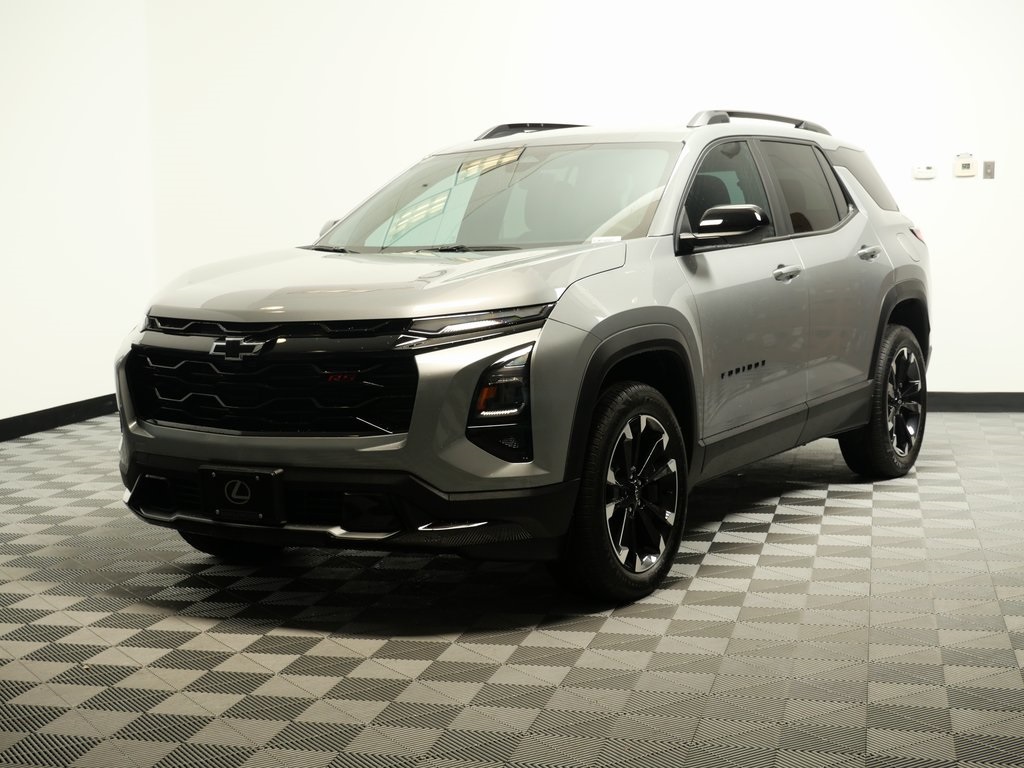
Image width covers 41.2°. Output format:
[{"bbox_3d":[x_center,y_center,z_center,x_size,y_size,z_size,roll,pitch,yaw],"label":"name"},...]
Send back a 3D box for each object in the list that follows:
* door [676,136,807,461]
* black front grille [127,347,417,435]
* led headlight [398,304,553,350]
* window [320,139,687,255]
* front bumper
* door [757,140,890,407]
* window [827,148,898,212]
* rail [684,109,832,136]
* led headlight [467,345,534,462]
[{"bbox_3d":[0.813,-0.344,5.088,0.265,1.215,1.147,3,7,34],"label":"door"},{"bbox_3d":[-0.792,0.023,4.138,1.196,0.274,0.157,3,7,34],"label":"black front grille"},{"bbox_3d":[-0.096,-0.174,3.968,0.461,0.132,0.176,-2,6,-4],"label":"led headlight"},{"bbox_3d":[-0.051,-0.720,5.206,1.431,0.431,0.794,3,7,34],"label":"window"},{"bbox_3d":[-0.700,0.354,4.298,1.803,0.314,0.461,3,7,34],"label":"front bumper"},{"bbox_3d":[1.354,-0.479,5.894,0.265,1.176,1.107,3,7,34],"label":"door"},{"bbox_3d":[1.652,-0.972,6.496,0.216,0.294,0.784,3,7,34],"label":"window"},{"bbox_3d":[1.115,-1.132,5.995,0.078,0.103,1.548,3,7,34],"label":"rail"},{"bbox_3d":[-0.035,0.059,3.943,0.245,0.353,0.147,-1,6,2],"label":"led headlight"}]

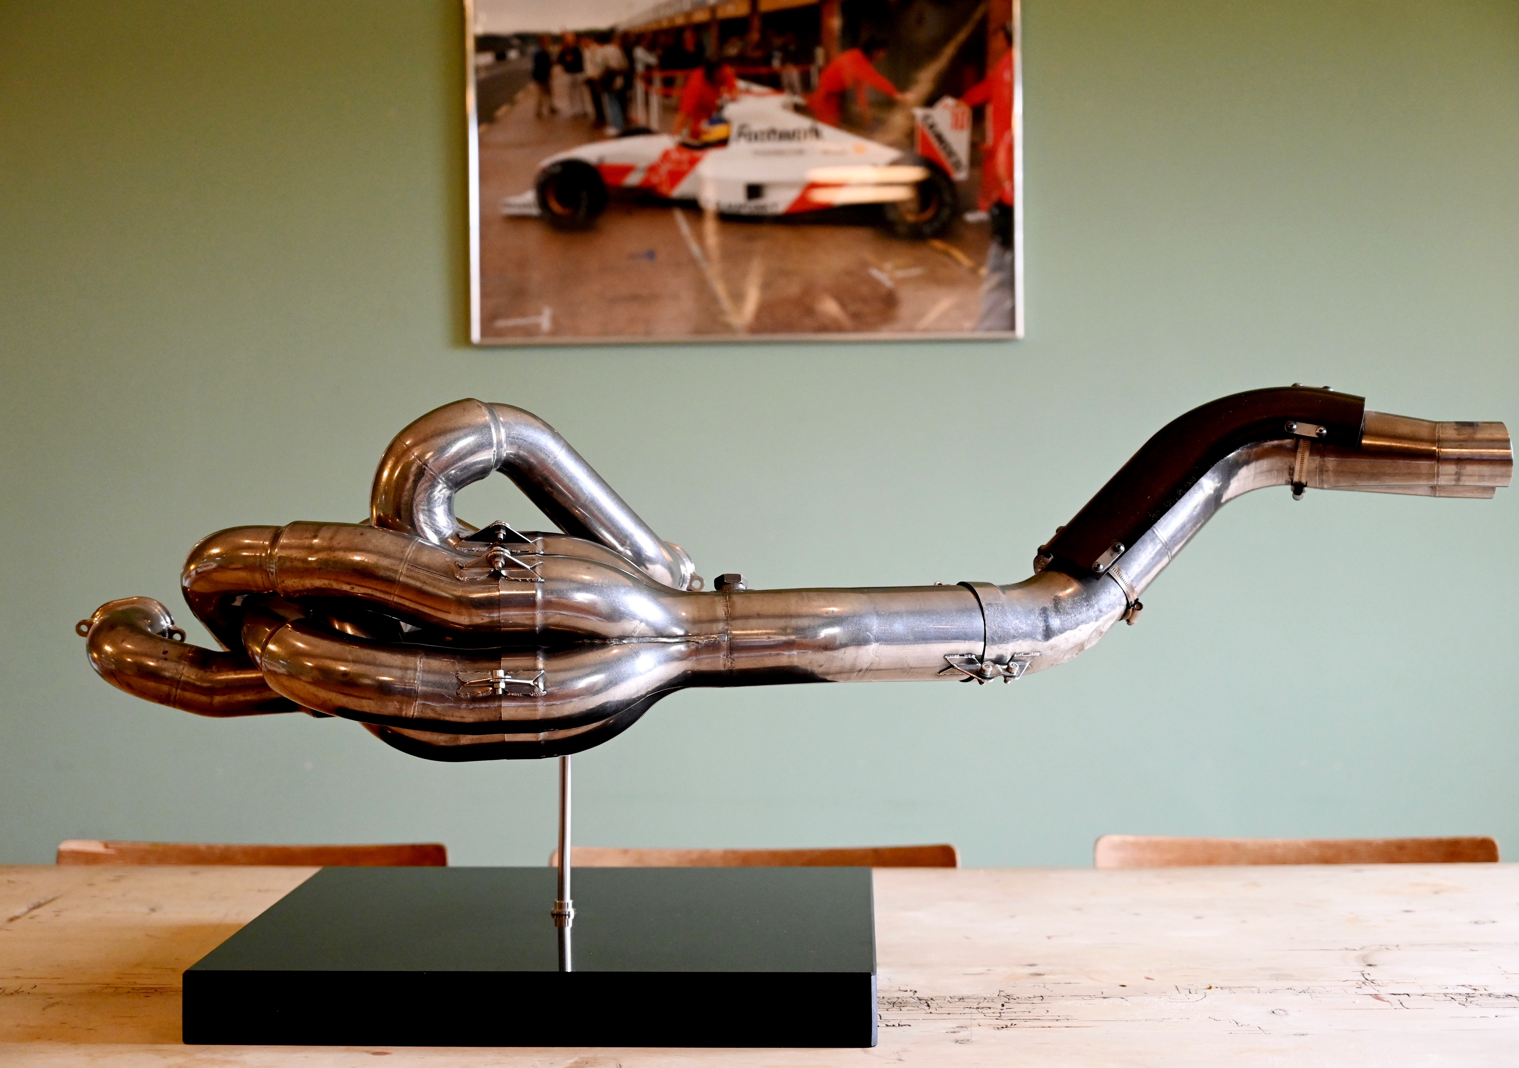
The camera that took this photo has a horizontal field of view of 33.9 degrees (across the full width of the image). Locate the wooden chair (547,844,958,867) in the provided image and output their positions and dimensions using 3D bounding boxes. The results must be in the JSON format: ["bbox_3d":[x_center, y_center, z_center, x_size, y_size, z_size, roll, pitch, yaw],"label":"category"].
[{"bbox_3d":[-0.006,0.700,2.270,0.420,0.780,0.490,0,2,0],"label":"wooden chair"}]

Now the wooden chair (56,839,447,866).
[{"bbox_3d":[-0.515,0.706,2.345,0.420,0.780,0.490,0,2,-1],"label":"wooden chair"}]

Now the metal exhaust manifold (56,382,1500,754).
[{"bbox_3d":[0.012,0.032,1.940,1.110,0.285,0.270,0,2,3],"label":"metal exhaust manifold"}]

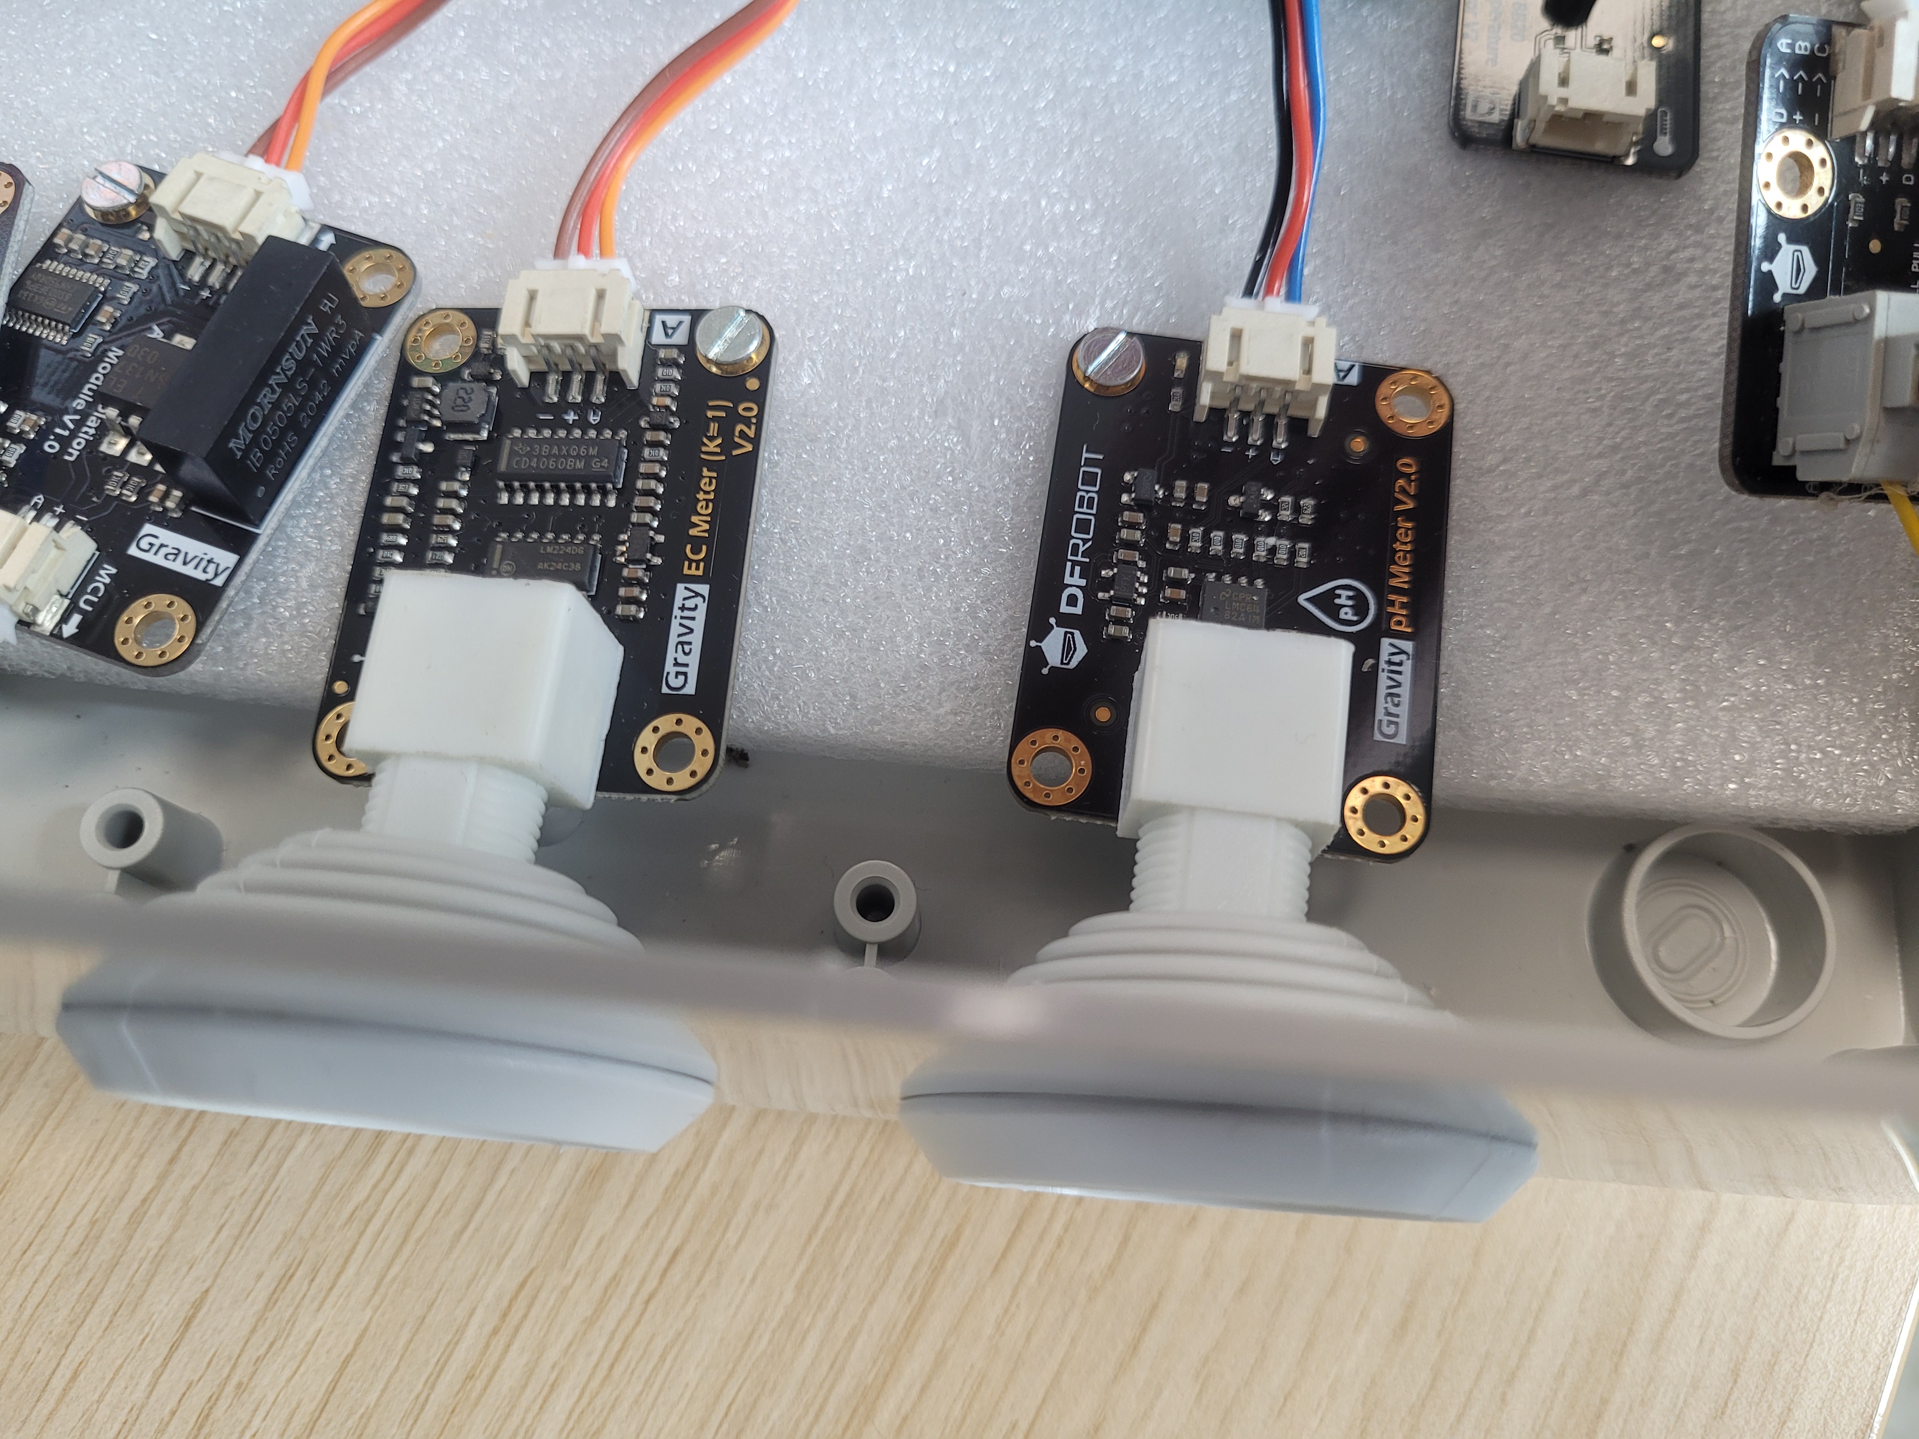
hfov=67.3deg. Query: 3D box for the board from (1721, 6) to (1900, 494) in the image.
[{"bbox_3d":[0.064,-0.031,0.100,0.022,0.002,0.032,1,95,-12],"label":"board"}]

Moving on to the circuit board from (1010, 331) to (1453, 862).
[{"bbox_3d":[0.022,-0.011,0.115,0.032,0.002,0.042,8,73,3],"label":"circuit board"}]

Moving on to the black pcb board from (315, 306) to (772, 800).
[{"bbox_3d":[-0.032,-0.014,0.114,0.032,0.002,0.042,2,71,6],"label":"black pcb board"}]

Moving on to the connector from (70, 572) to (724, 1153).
[{"bbox_3d":[-0.035,0.009,0.100,0.040,0.040,0.037,2,71,6],"label":"connector"}]

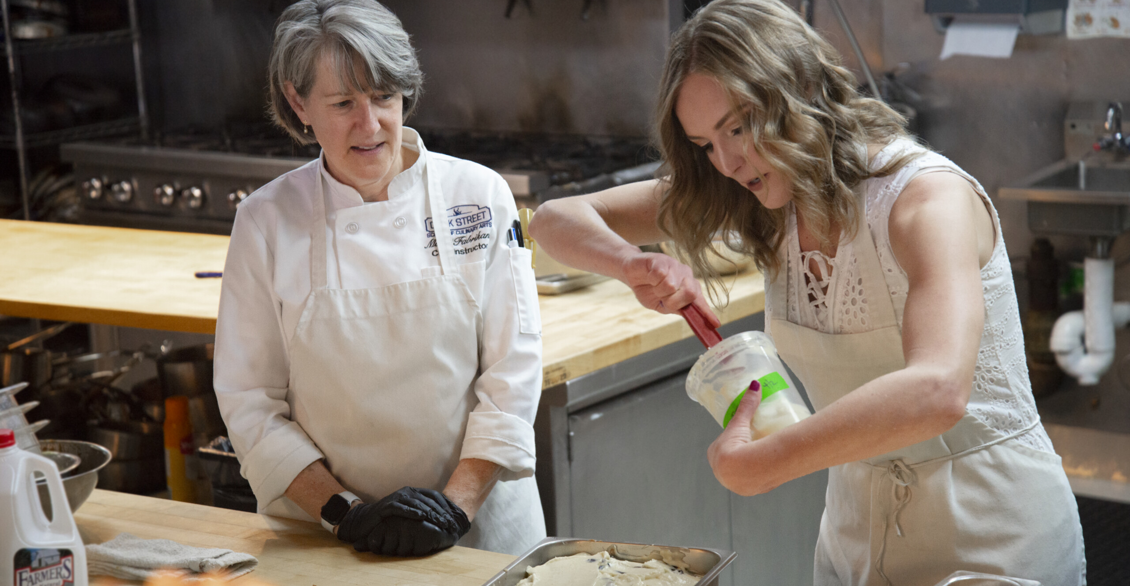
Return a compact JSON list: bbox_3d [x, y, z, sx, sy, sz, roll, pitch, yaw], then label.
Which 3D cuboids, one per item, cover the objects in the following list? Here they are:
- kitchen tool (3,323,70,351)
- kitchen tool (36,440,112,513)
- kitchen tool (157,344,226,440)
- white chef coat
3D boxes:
[{"bbox_3d":[-1.250,0.103,5.950,0.200,0.030,0.030,-23,19,-22],"label":"kitchen tool"},{"bbox_3d":[-0.800,0.305,3.700,0.268,0.113,0.268,-2,11,0],"label":"kitchen tool"},{"bbox_3d":[-0.858,0.231,5.850,0.210,0.185,0.210,6,14,36],"label":"kitchen tool"},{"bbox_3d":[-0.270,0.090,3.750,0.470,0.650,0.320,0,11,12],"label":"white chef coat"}]

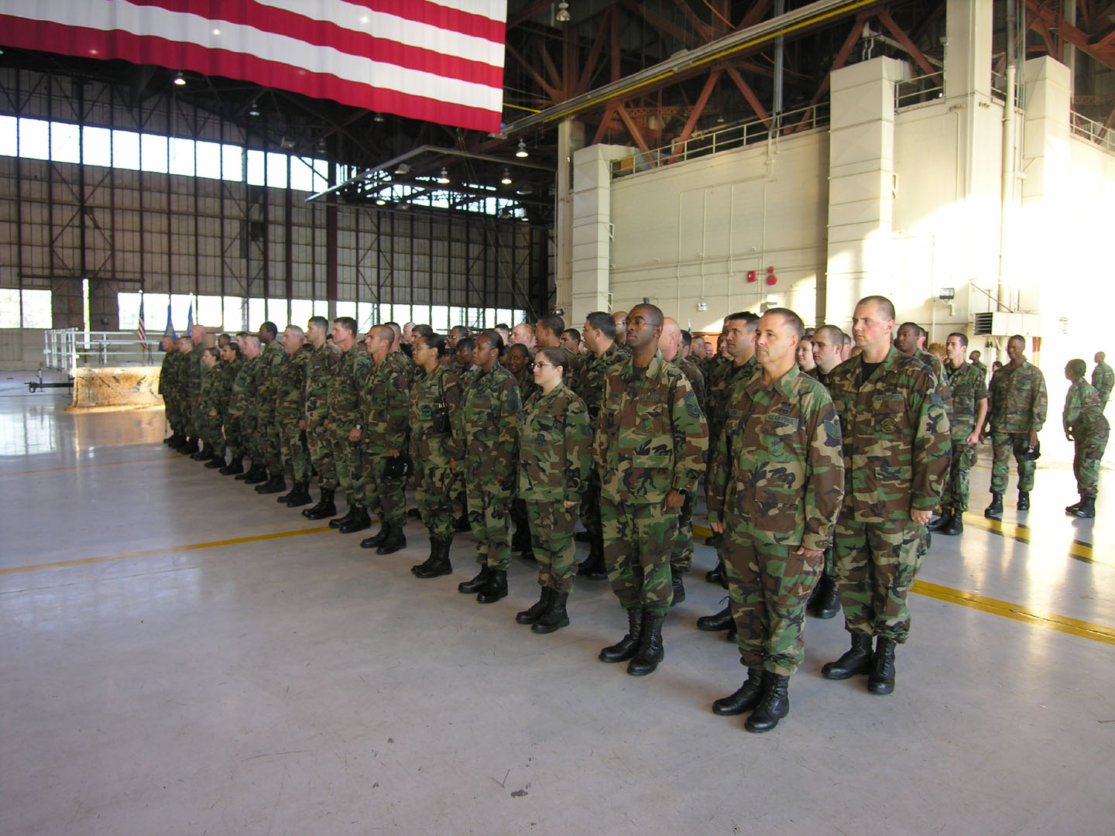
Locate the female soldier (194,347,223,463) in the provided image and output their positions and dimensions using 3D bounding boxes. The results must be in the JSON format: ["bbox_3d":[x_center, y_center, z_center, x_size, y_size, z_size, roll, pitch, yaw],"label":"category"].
[{"bbox_3d":[-4.579,-0.156,10.250,0.310,1.600,0.460,-3,6,-36],"label":"female soldier"}]

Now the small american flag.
[{"bbox_3d":[-13.705,-3.161,25.500,0.320,1.800,0.200,-3,6,-36],"label":"small american flag"}]

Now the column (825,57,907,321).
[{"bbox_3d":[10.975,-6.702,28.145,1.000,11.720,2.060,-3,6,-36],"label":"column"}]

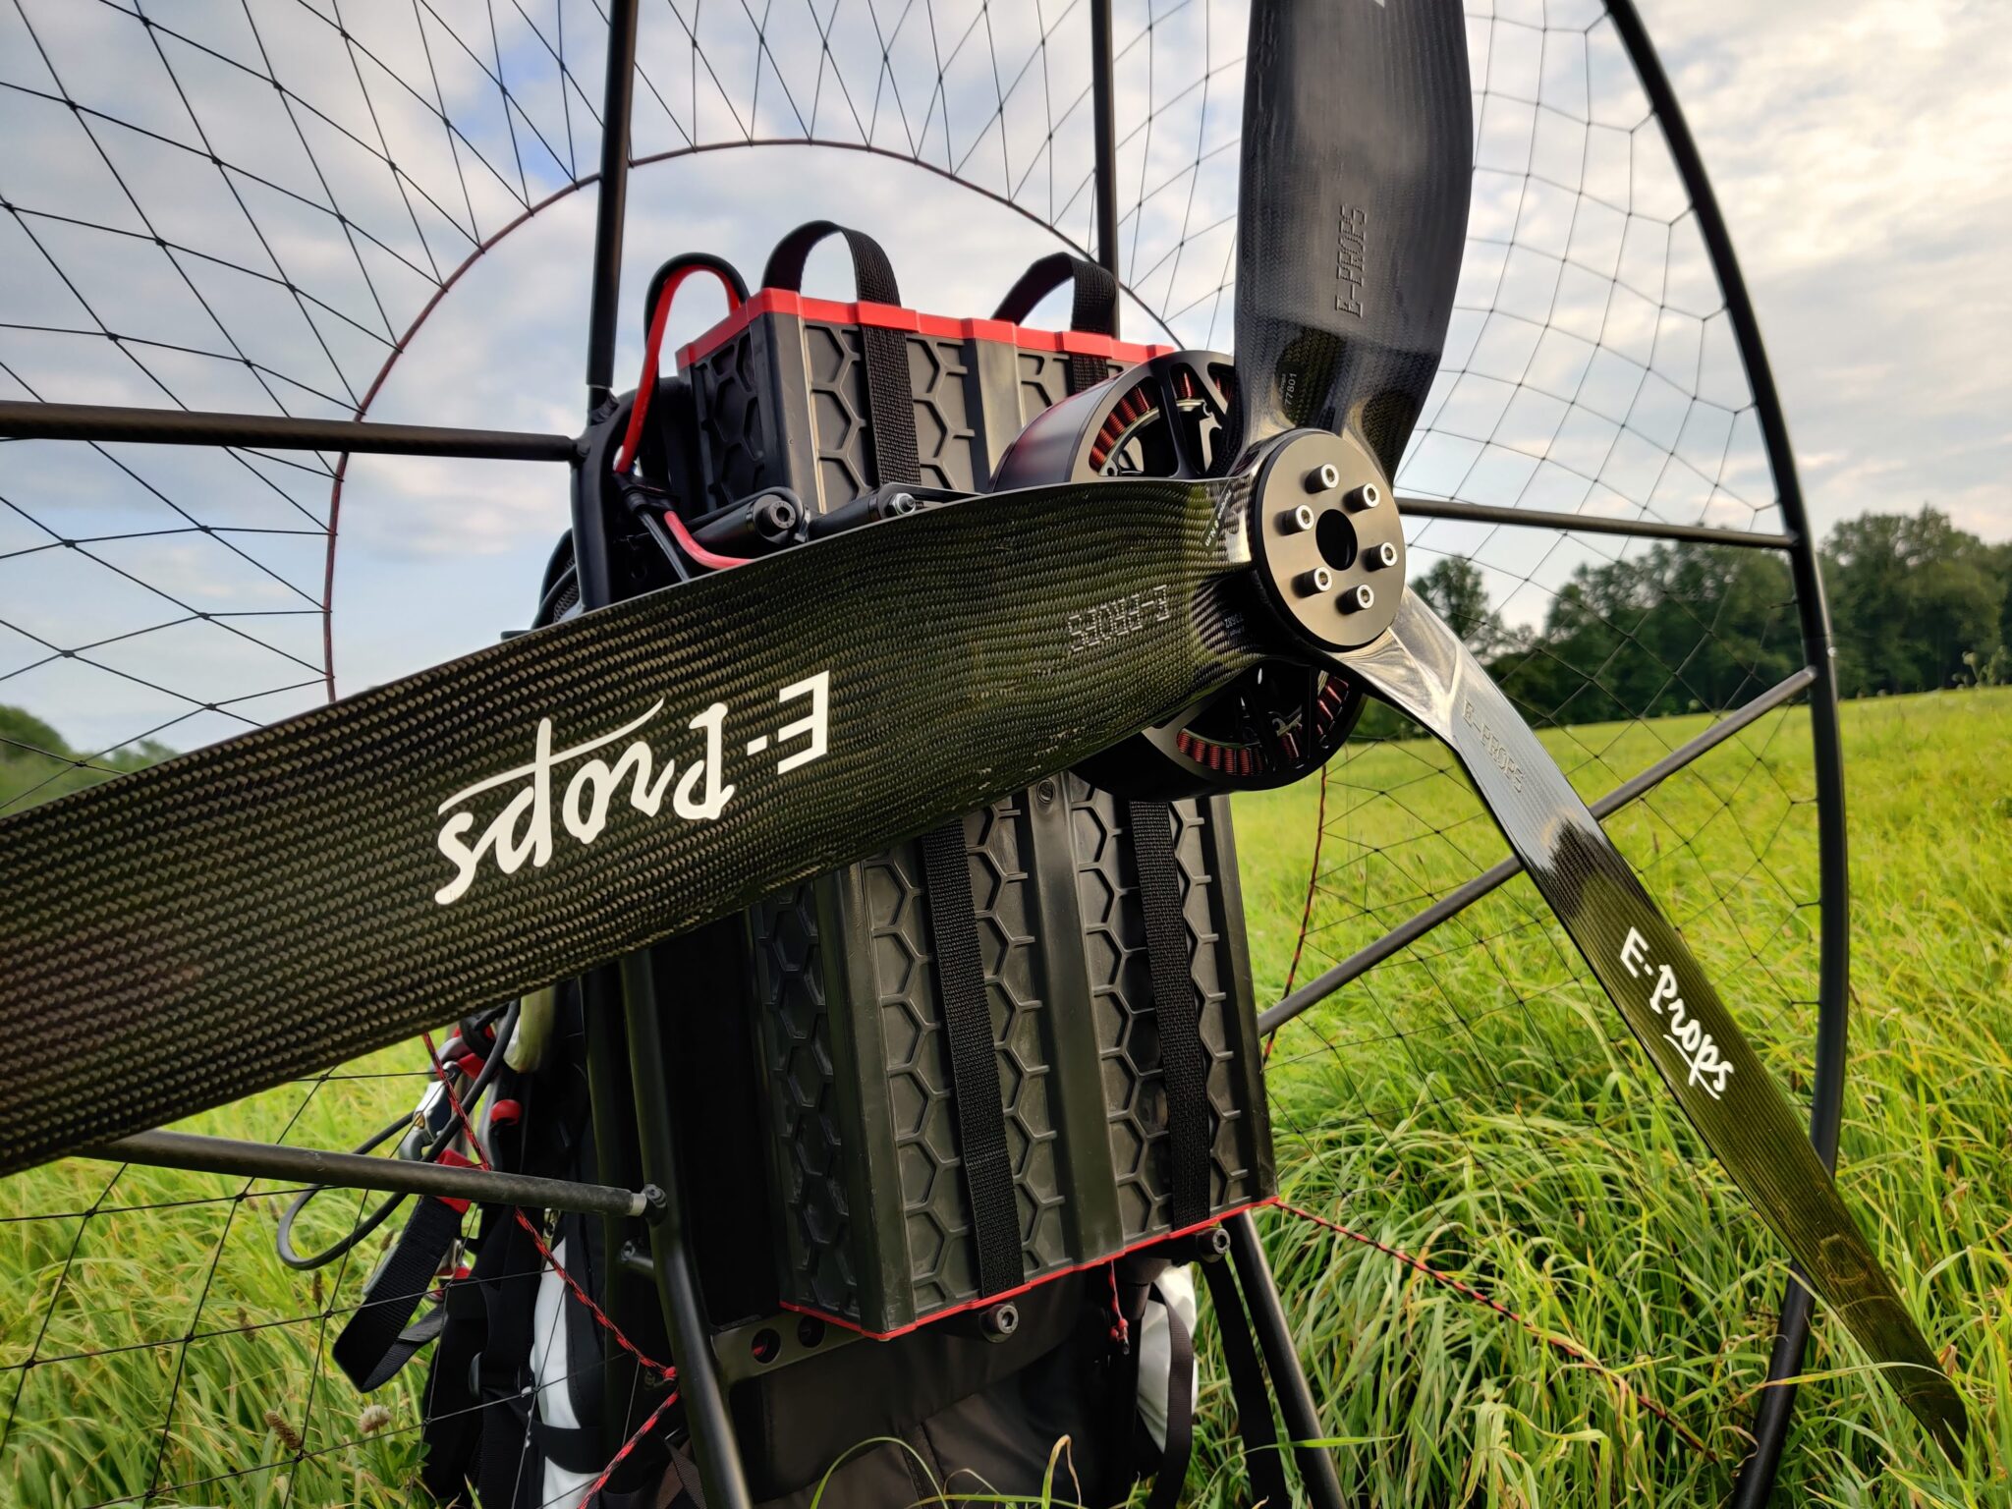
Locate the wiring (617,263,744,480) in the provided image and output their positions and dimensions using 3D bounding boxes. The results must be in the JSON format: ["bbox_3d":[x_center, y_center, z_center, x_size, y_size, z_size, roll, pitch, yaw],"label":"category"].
[{"bbox_3d":[-0.159,-0.189,0.764,0.070,0.106,0.036,-4,-4,-38],"label":"wiring"}]

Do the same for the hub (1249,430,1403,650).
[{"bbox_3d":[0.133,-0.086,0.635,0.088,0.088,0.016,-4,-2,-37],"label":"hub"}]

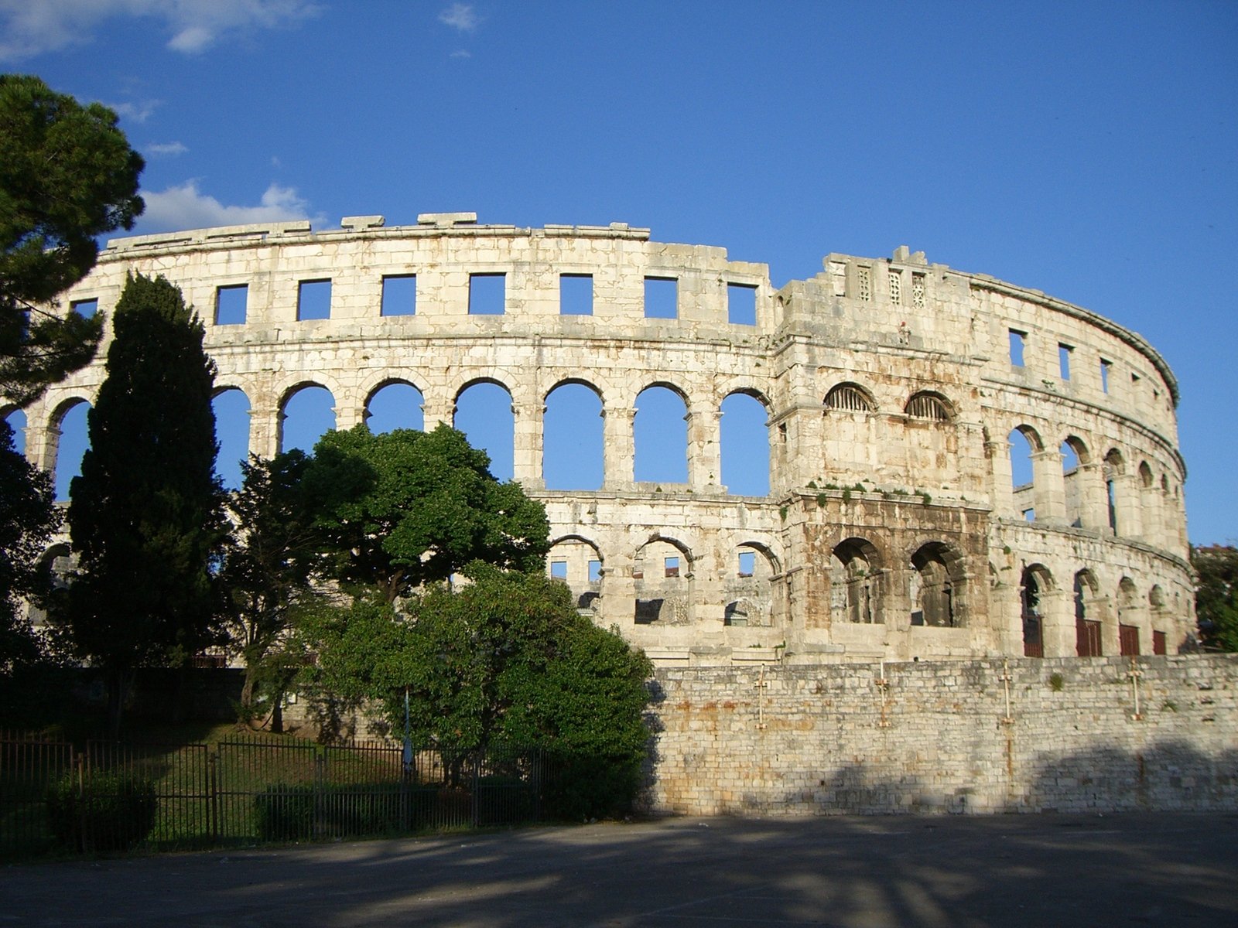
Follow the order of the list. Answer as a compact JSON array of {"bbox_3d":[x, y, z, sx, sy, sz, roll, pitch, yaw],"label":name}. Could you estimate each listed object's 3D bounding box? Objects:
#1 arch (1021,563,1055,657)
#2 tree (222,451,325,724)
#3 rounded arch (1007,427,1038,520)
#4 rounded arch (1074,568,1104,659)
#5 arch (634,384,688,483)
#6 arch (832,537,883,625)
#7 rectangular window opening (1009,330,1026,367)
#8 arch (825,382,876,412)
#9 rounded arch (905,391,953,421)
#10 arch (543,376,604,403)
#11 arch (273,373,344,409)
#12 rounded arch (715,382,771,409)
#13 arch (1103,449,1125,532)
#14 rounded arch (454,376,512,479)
[{"bbox_3d":[26.590,9.612,87.412,3.390,6.260,1.200,9,-15,-33],"label":"arch"},{"bbox_3d":[-11.674,4.177,45.500,3.500,9.060,3.400,3,-13,-14],"label":"tree"},{"bbox_3d":[26.272,0.749,88.655,3.450,6.300,1.200,9,-16,-32],"label":"rounded arch"},{"bbox_3d":[30.552,9.998,89.653,3.500,6.100,1.300,11,-17,-38],"label":"rounded arch"},{"bbox_3d":[2.438,-1.724,80.275,3.310,6.180,1.200,2,-13,-9],"label":"arch"},{"bbox_3d":[13.302,6.710,77.363,3.200,4.995,1.100,4,-15,-17],"label":"arch"},{"bbox_3d":[26.527,-7.568,90.948,1.930,2.670,0.700,9,-15,-33],"label":"rectangular window opening"},{"bbox_3d":[13.420,-3.871,80.388,3.520,1.780,0.900,5,-14,-21],"label":"arch"},{"bbox_3d":[18.561,-3.446,82.245,3.300,1.769,1.000,5,-15,-21],"label":"rounded arch"},{"bbox_3d":[-2.634,-4.155,79.216,3.456,1.609,1.000,1,-14,-5],"label":"arch"},{"bbox_3d":[-18.090,-4.135,80.057,4.300,2.400,1.100,-2,-14,7],"label":"arch"},{"bbox_3d":[7.425,-3.848,81.355,3.500,1.800,1.100,3,-14,-13],"label":"rounded arch"},{"bbox_3d":[34.185,2.069,94.326,3.456,6.351,1.000,13,-19,-43],"label":"arch"},{"bbox_3d":[-7.756,-1.674,78.352,3.456,6.615,1.000,0,-14,-1],"label":"rounded arch"}]

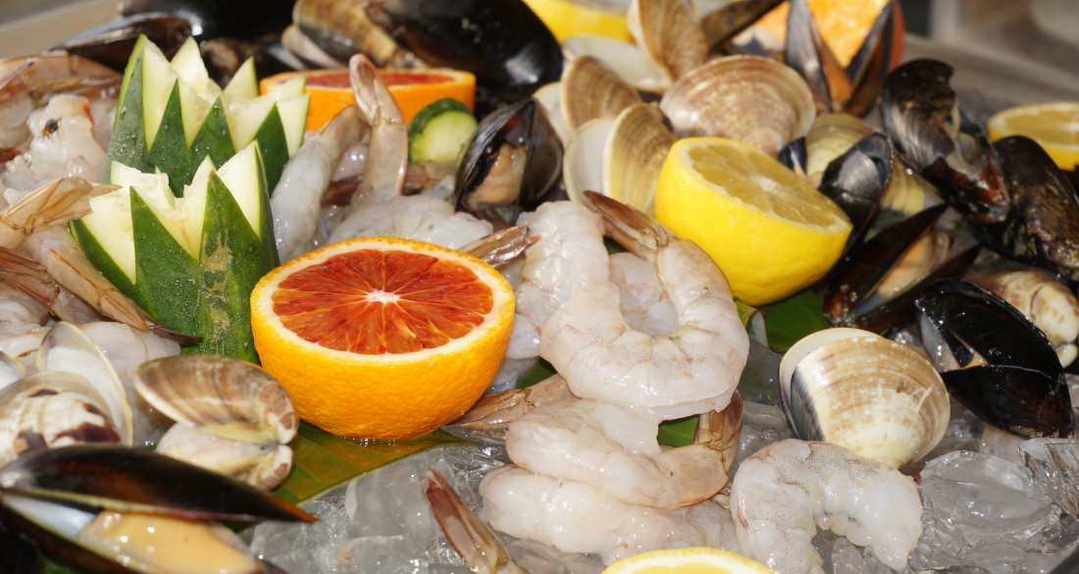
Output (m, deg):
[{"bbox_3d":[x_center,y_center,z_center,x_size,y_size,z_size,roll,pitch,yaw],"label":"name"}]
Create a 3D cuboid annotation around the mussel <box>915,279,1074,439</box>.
[{"bbox_3d":[0.124,0.019,0.610,0.056,0.029,0.031,45,6,17],"label":"mussel"}]

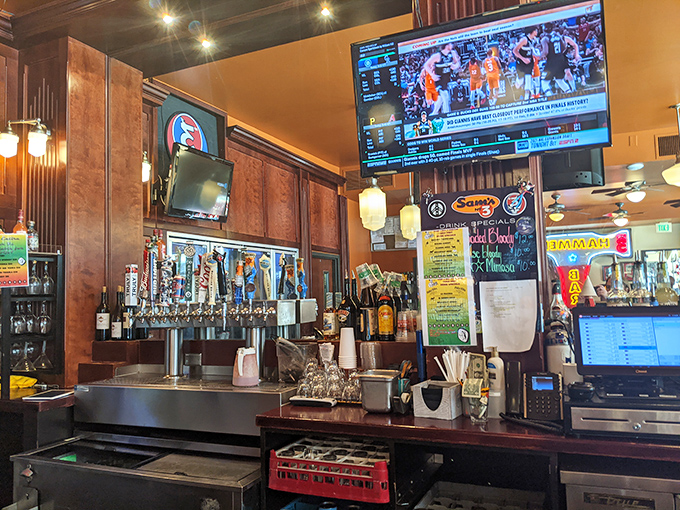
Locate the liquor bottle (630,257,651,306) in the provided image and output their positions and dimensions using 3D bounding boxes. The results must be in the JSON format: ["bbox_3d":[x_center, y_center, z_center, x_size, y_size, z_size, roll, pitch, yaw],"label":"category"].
[{"bbox_3d":[1.201,0.172,2.120,0.092,0.330,0.092,-3,-4,22],"label":"liquor bottle"}]

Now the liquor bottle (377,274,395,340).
[{"bbox_3d":[0.226,0.262,2.620,0.086,0.328,0.086,-2,-4,0],"label":"liquor bottle"}]

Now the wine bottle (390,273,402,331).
[{"bbox_3d":[0.285,0.262,2.730,0.085,0.343,0.085,-4,-5,24],"label":"wine bottle"}]

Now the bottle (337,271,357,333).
[{"bbox_3d":[0.037,0.250,2.600,0.085,0.335,0.085,-2,-4,0],"label":"bottle"}]

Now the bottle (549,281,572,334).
[{"bbox_3d":[0.940,0.244,2.250,0.092,0.270,0.092,-3,-4,22],"label":"bottle"}]

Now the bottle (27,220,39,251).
[{"bbox_3d":[-1.755,-0.101,3.020,0.081,0.182,0.081,-4,-5,24],"label":"bottle"}]

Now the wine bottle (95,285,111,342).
[{"bbox_3d":[-1.438,0.356,3.220,0.087,0.332,0.087,-4,-5,24],"label":"wine bottle"}]

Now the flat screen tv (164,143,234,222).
[{"bbox_3d":[-1.004,-0.488,3.809,0.070,0.470,0.725,8,2,18],"label":"flat screen tv"}]

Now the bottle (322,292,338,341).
[{"bbox_3d":[-0.051,0.319,2.770,0.077,0.249,0.077,-2,-4,0],"label":"bottle"}]

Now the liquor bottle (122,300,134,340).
[{"bbox_3d":[-1.234,0.342,3.100,0.080,0.310,0.080,-3,-4,22],"label":"liquor bottle"}]

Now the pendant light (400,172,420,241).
[{"bbox_3d":[0.535,-0.366,4.000,0.155,0.520,0.155,-3,-4,22],"label":"pendant light"}]

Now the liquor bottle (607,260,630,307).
[{"bbox_3d":[1.129,0.180,2.150,0.092,0.325,0.092,-3,-4,22],"label":"liquor bottle"}]

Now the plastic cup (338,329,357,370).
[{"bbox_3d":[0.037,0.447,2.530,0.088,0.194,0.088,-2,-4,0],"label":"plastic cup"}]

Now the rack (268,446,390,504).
[{"bbox_3d":[0.041,0.866,2.277,0.502,0.148,0.502,-4,-5,24],"label":"rack"}]

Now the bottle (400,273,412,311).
[{"bbox_3d":[0.360,0.261,2.850,0.075,0.300,0.075,-3,-4,22],"label":"bottle"}]

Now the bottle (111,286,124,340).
[{"bbox_3d":[-1.356,0.354,3.240,0.082,0.328,0.082,-4,-5,24],"label":"bottle"}]

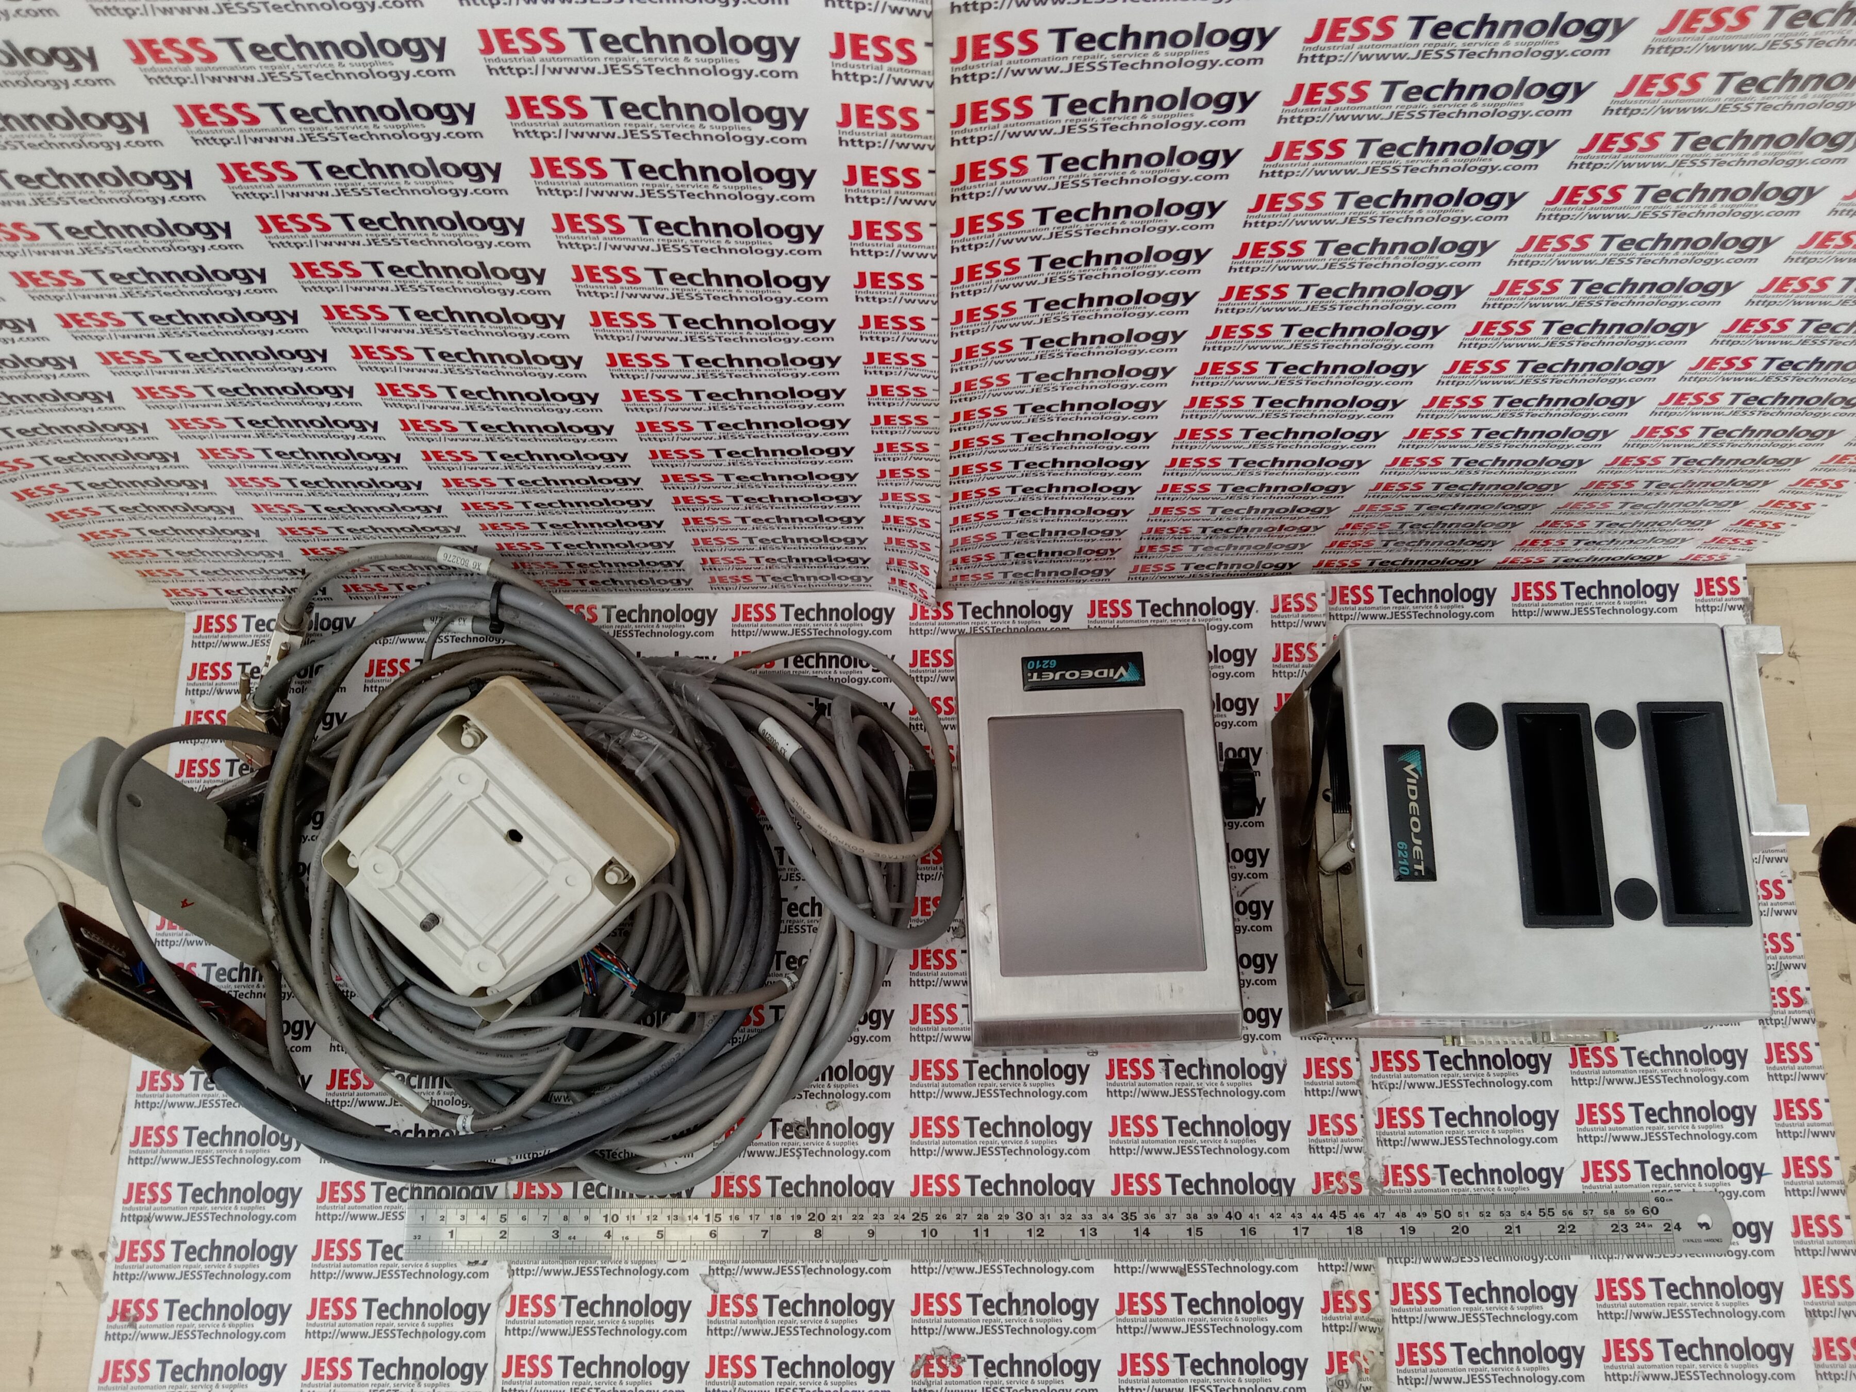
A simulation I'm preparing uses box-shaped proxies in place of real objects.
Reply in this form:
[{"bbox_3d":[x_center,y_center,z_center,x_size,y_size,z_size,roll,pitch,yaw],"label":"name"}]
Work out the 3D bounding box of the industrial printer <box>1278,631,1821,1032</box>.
[{"bbox_3d":[0.274,0.069,0.643,0.187,0.147,0.167,0,73,1],"label":"industrial printer"}]

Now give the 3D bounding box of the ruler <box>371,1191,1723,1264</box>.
[{"bbox_3d":[0.065,0.254,0.668,0.636,0.002,0.029,-1,73,1],"label":"ruler"}]

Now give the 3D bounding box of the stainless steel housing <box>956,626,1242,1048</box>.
[{"bbox_3d":[0.078,0.074,0.682,0.119,0.077,0.193,-3,73,1],"label":"stainless steel housing"}]

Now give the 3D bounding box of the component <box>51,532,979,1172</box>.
[{"bbox_3d":[-0.211,0.078,0.663,0.457,0.124,0.306,0,73,1],"label":"component"}]

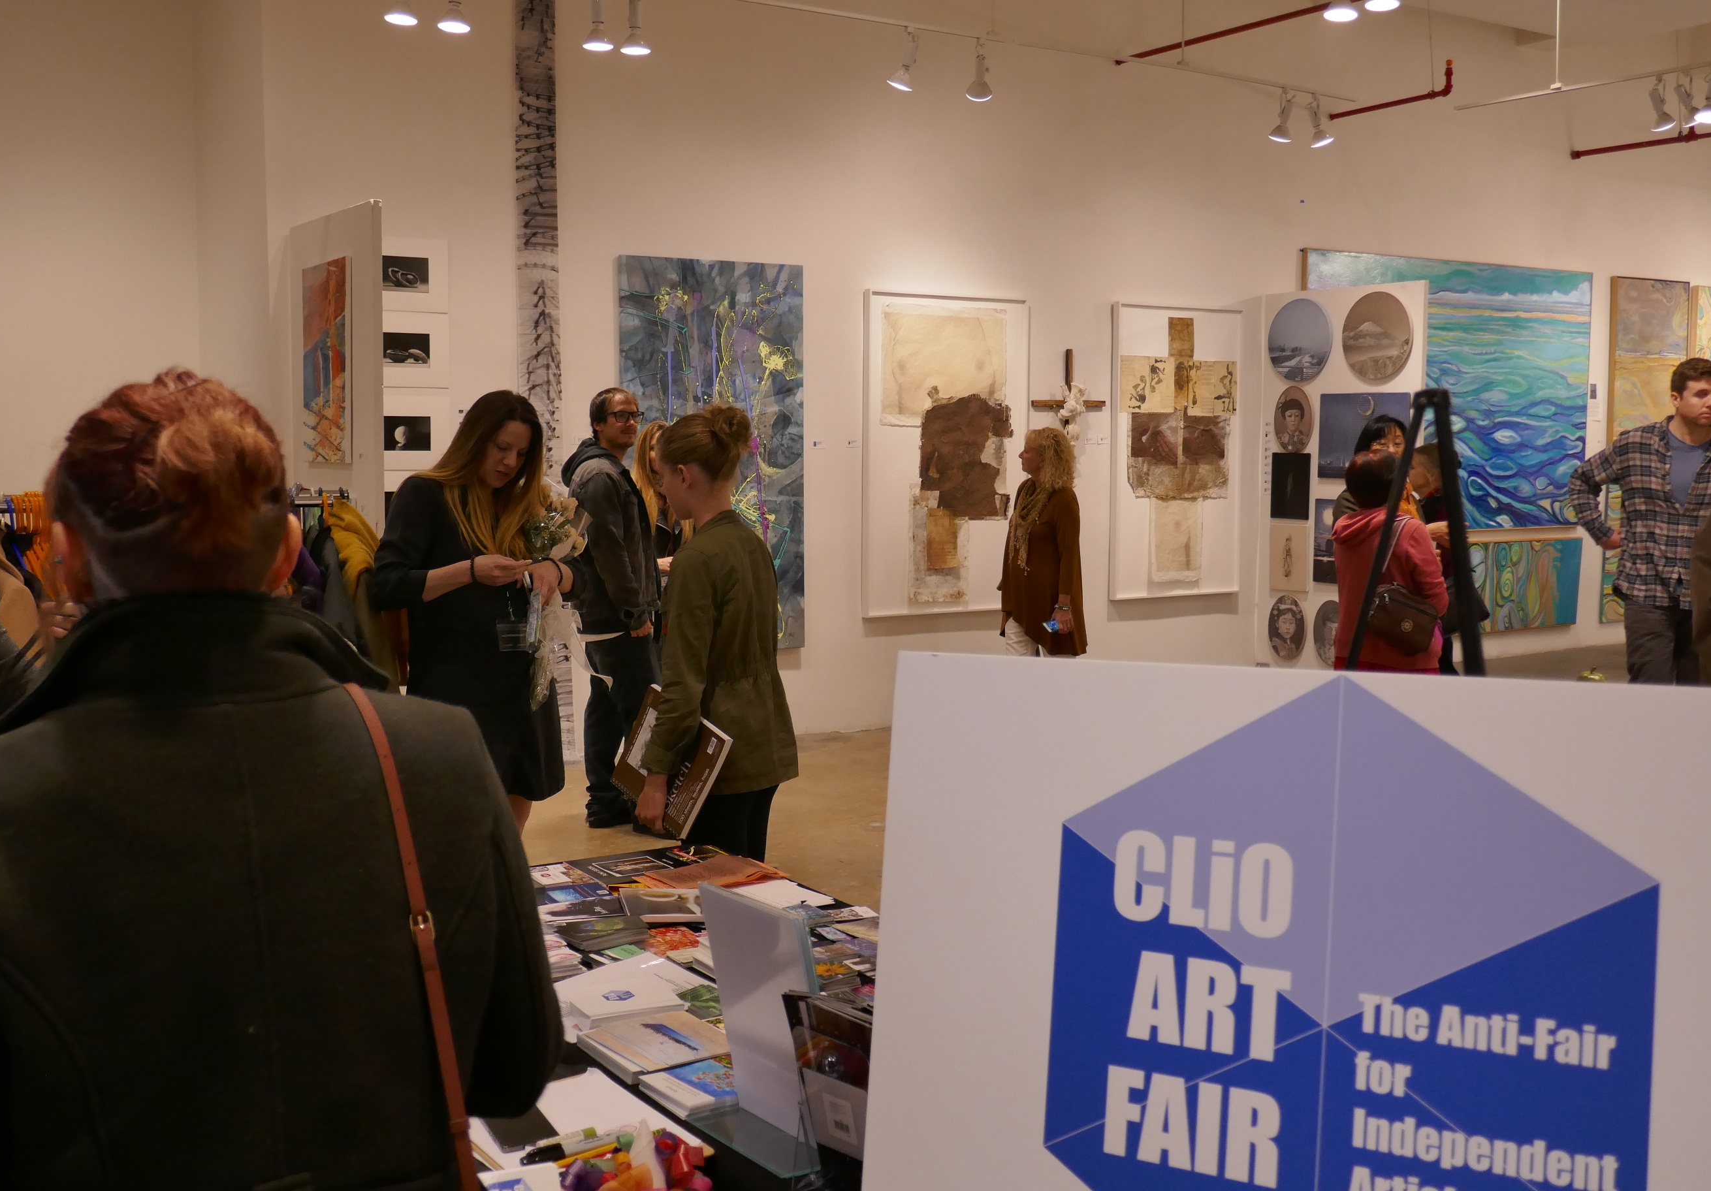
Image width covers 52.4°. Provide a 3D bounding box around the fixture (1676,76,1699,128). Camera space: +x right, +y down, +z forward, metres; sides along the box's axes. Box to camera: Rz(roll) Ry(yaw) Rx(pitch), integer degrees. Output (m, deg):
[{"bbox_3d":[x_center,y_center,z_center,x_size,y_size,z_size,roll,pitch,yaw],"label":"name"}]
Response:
[{"bbox_3d":[4.018,-2.377,8.360,0.150,0.265,0.125,2,5,21],"label":"fixture"}]

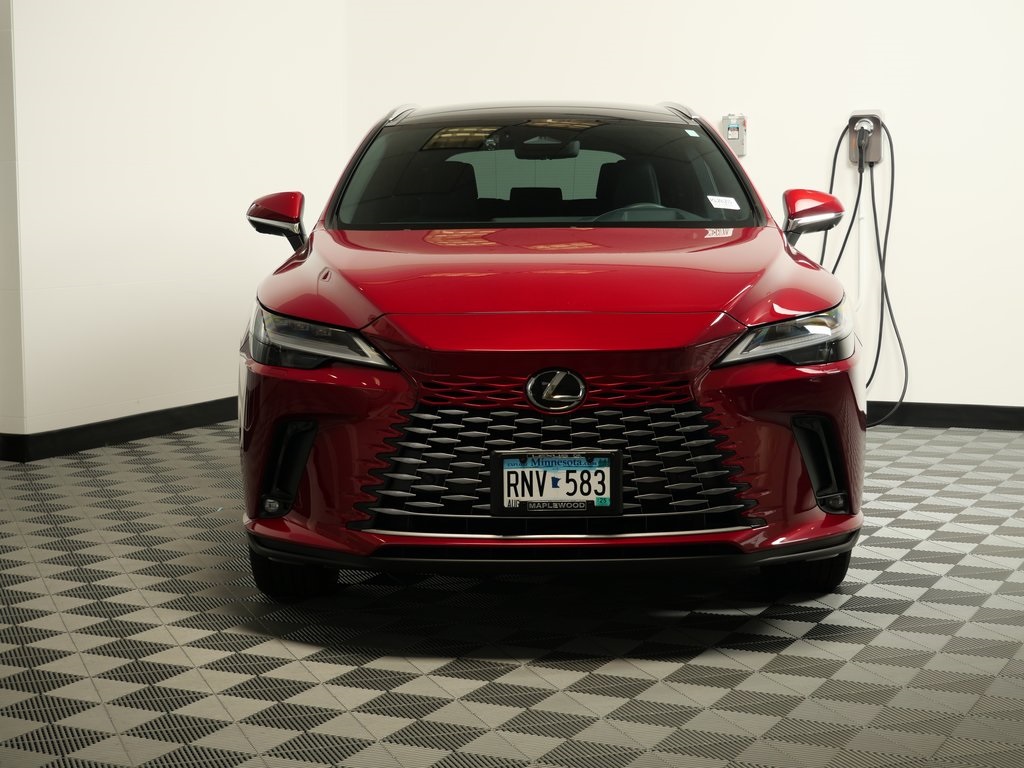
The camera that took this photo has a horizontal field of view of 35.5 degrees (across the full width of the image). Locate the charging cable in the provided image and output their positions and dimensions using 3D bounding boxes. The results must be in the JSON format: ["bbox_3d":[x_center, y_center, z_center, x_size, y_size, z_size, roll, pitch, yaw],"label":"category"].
[{"bbox_3d":[2.019,-0.637,9.333,0.560,1.784,0.160,2,6,24],"label":"charging cable"}]

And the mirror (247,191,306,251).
[{"bbox_3d":[-0.865,-0.601,5.869,0.230,0.220,0.190,0,5,0],"label":"mirror"}]

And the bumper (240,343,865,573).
[{"bbox_3d":[0.126,0.173,4.537,1.880,0.620,0.620,0,5,0],"label":"bumper"}]

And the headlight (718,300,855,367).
[{"bbox_3d":[0.779,-0.152,4.567,0.460,0.200,0.460,0,5,0],"label":"headlight"}]

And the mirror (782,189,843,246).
[{"bbox_3d":[1.104,-0.612,5.869,0.230,0.220,0.190,0,5,0],"label":"mirror"}]

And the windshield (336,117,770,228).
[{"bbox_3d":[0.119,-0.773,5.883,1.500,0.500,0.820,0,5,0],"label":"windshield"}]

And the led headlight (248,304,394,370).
[{"bbox_3d":[-0.531,-0.131,4.567,0.460,0.200,0.460,0,5,0],"label":"led headlight"}]

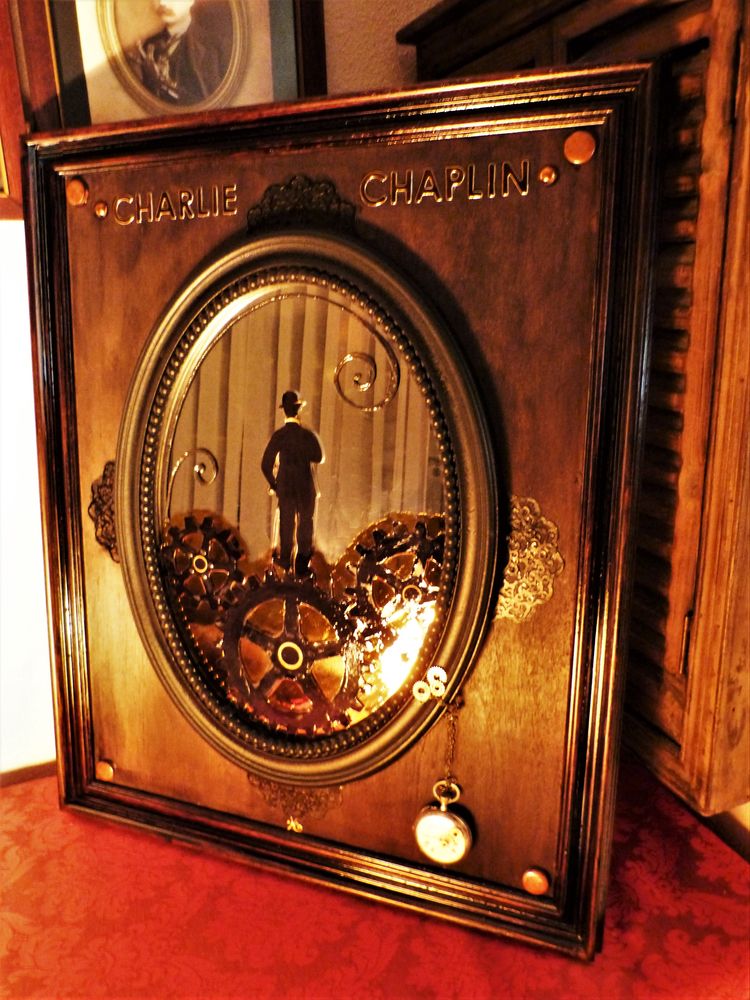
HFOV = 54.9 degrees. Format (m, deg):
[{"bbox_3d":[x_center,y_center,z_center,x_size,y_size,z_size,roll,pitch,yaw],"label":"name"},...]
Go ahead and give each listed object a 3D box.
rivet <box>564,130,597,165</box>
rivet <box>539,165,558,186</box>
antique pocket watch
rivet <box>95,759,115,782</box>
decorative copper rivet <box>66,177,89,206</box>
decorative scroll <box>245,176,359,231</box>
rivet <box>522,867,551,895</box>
[{"bbox_3d":[0.133,-0.227,0.466,0.020,0.020,0.006,5,10,20],"label":"rivet"},{"bbox_3d":[0.114,-0.214,0.476,0.011,0.011,0.005,5,10,20],"label":"rivet"},{"bbox_3d":[0.054,0.253,0.567,0.044,0.066,0.014,5,10,20],"label":"antique pocket watch"},{"bbox_3d":[-0.260,0.261,0.694,0.020,0.020,0.006,5,10,20],"label":"rivet"},{"bbox_3d":[-0.251,-0.259,0.607,0.020,0.020,0.006,5,10,20],"label":"decorative copper rivet"},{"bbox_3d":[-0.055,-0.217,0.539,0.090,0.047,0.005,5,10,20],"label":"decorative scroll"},{"bbox_3d":[0.124,0.292,0.553,0.020,0.020,0.006,5,10,20],"label":"rivet"}]

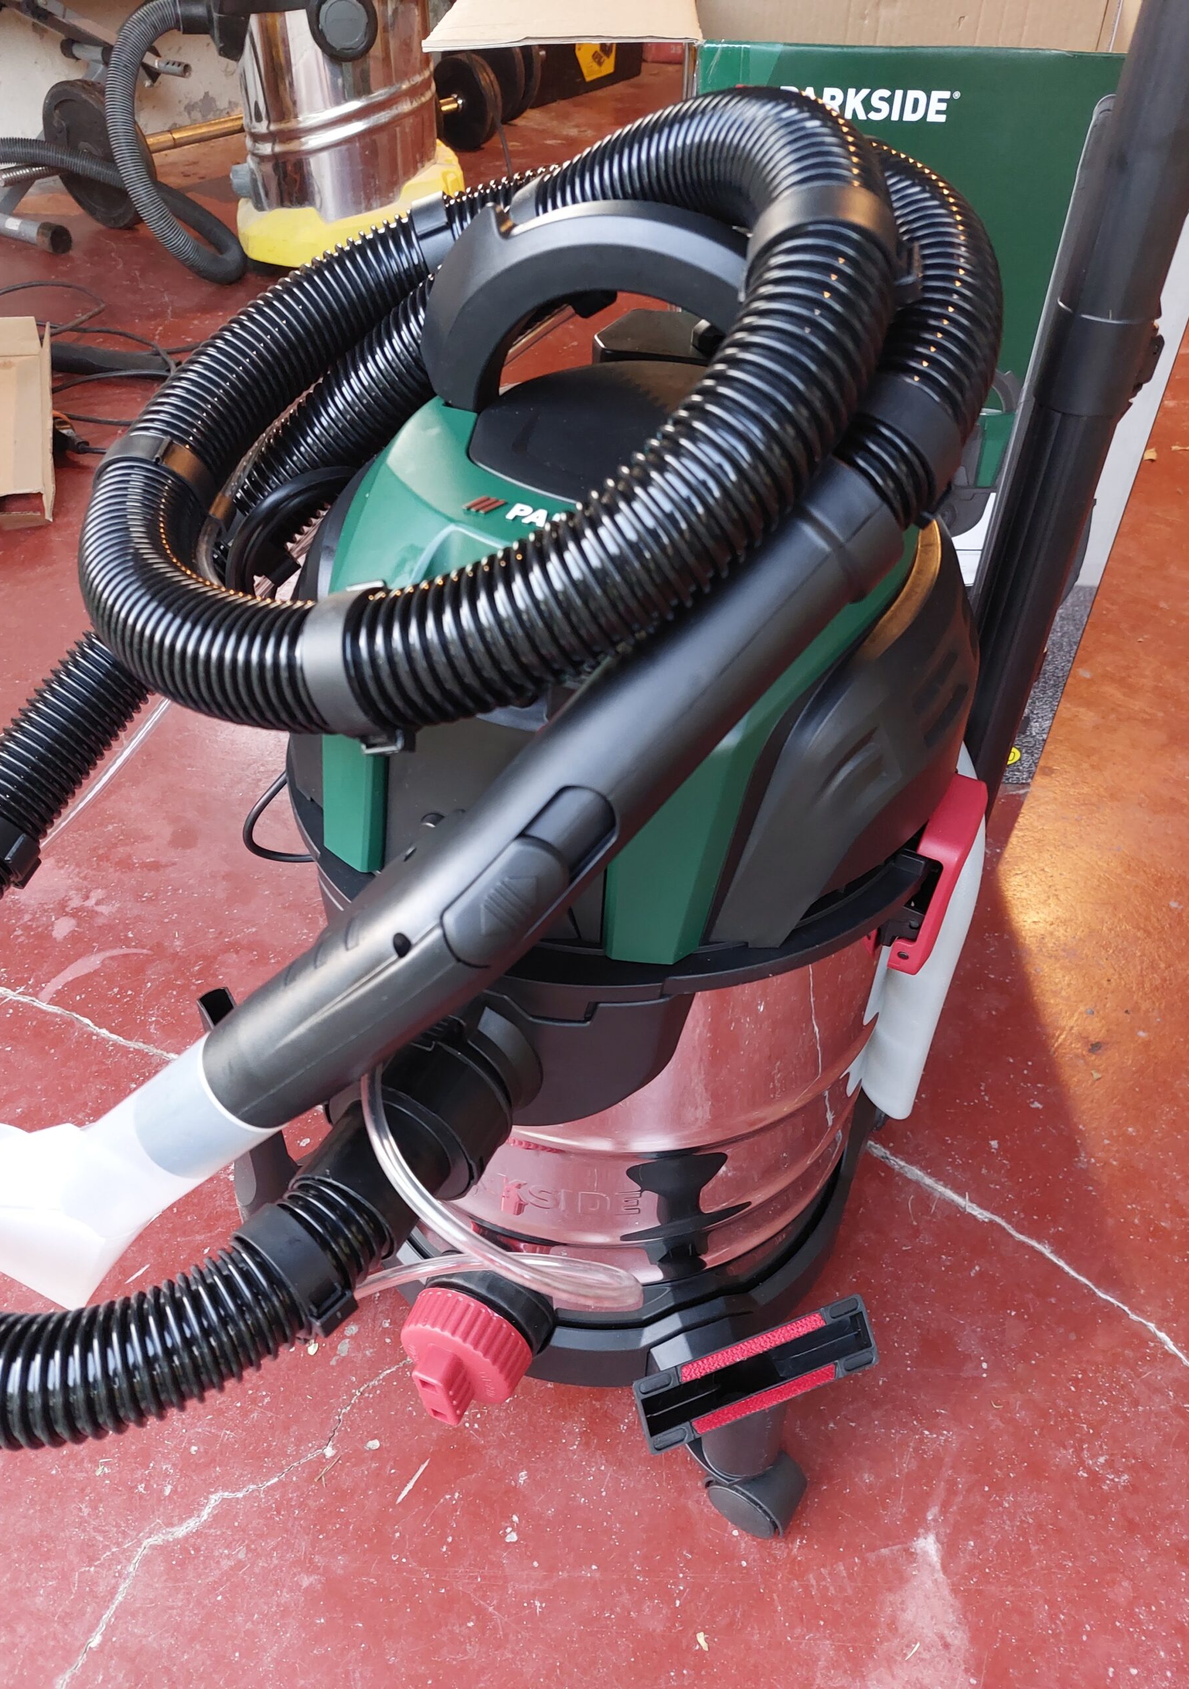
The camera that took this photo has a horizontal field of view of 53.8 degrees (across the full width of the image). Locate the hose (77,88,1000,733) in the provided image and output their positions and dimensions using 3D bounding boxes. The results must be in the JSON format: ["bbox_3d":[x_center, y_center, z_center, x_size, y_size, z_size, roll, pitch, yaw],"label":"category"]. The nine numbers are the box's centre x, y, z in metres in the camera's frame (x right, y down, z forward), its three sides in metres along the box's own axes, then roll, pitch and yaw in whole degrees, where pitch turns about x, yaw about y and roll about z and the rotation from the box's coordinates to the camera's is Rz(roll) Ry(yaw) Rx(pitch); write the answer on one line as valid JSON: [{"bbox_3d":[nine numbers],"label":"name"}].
[{"bbox_3d":[-0.017,-0.210,0.506,0.410,0.205,0.395,0,43,0],"label":"hose"}]

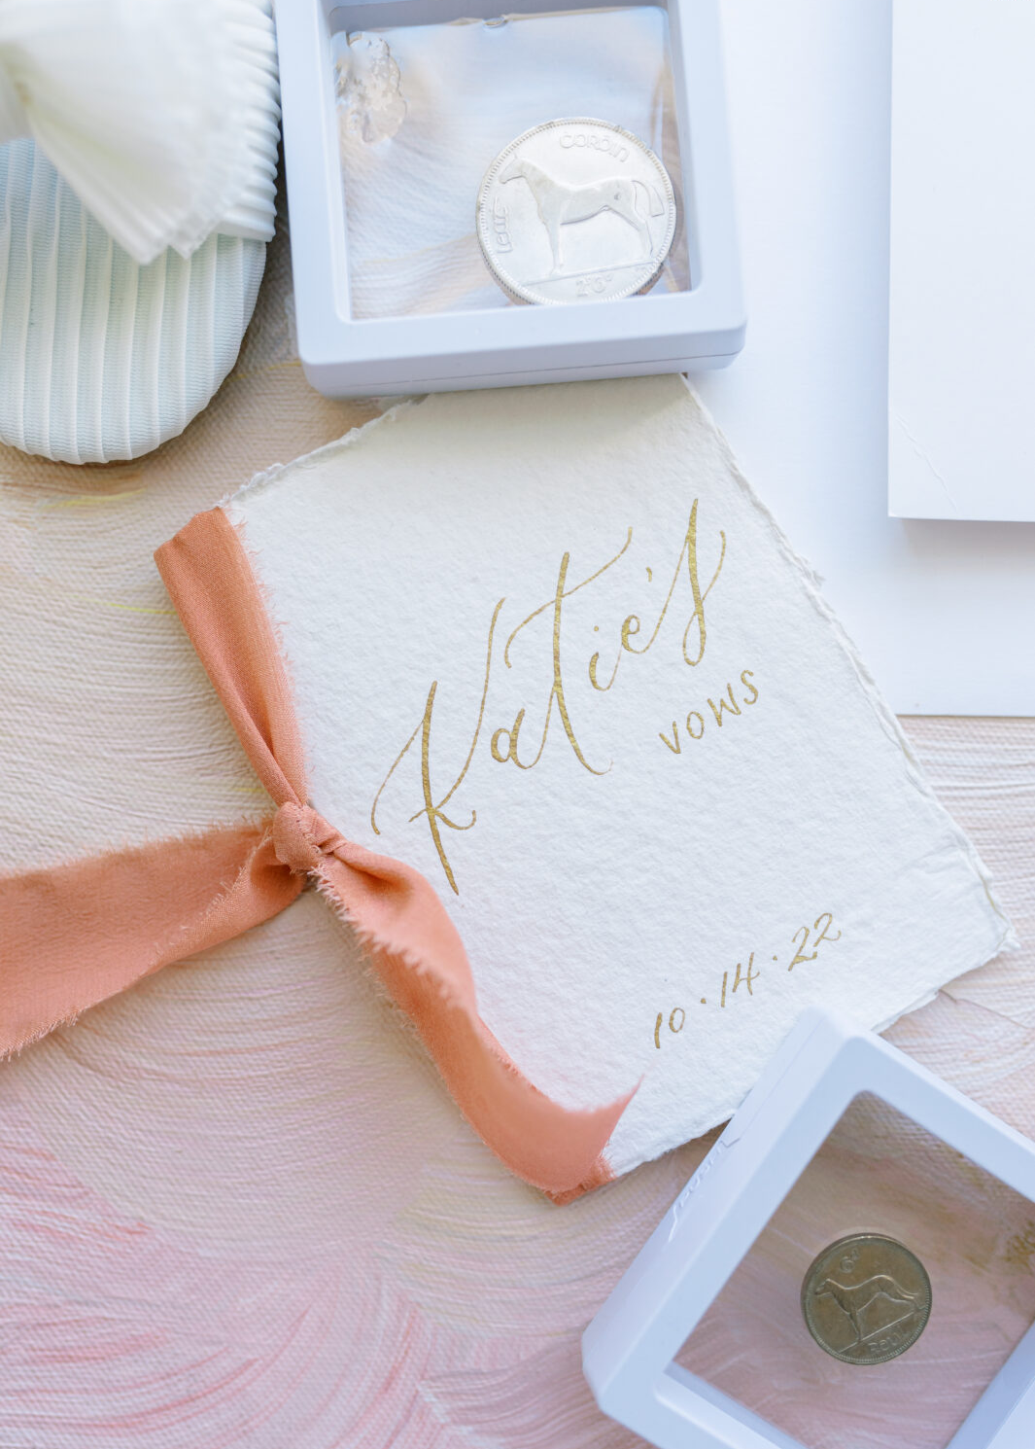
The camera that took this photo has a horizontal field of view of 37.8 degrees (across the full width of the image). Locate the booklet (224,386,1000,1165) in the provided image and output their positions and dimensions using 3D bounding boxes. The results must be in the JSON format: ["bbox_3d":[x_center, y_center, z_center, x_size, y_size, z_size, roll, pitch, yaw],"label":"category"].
[{"bbox_3d":[0.012,0.003,0.254,0.088,0.006,0.127,-31,89,-1],"label":"booklet"}]

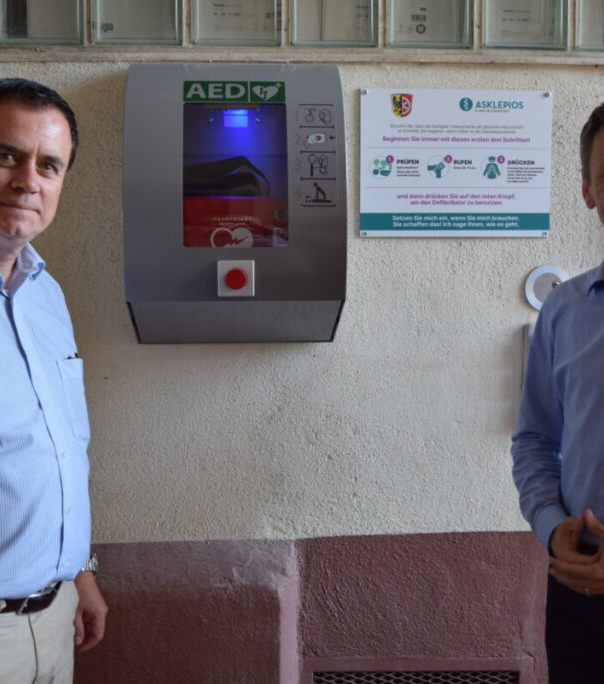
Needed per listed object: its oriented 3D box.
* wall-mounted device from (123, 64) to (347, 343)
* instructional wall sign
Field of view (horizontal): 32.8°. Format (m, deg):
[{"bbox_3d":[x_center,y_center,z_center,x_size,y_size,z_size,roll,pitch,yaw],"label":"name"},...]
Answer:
[{"bbox_3d":[-0.127,-0.262,1.968,0.402,0.555,0.265,-1,5,-5],"label":"wall-mounted device"},{"bbox_3d":[0.319,-0.367,2.122,0.400,0.300,0.010,-1,5,-5],"label":"instructional wall sign"}]

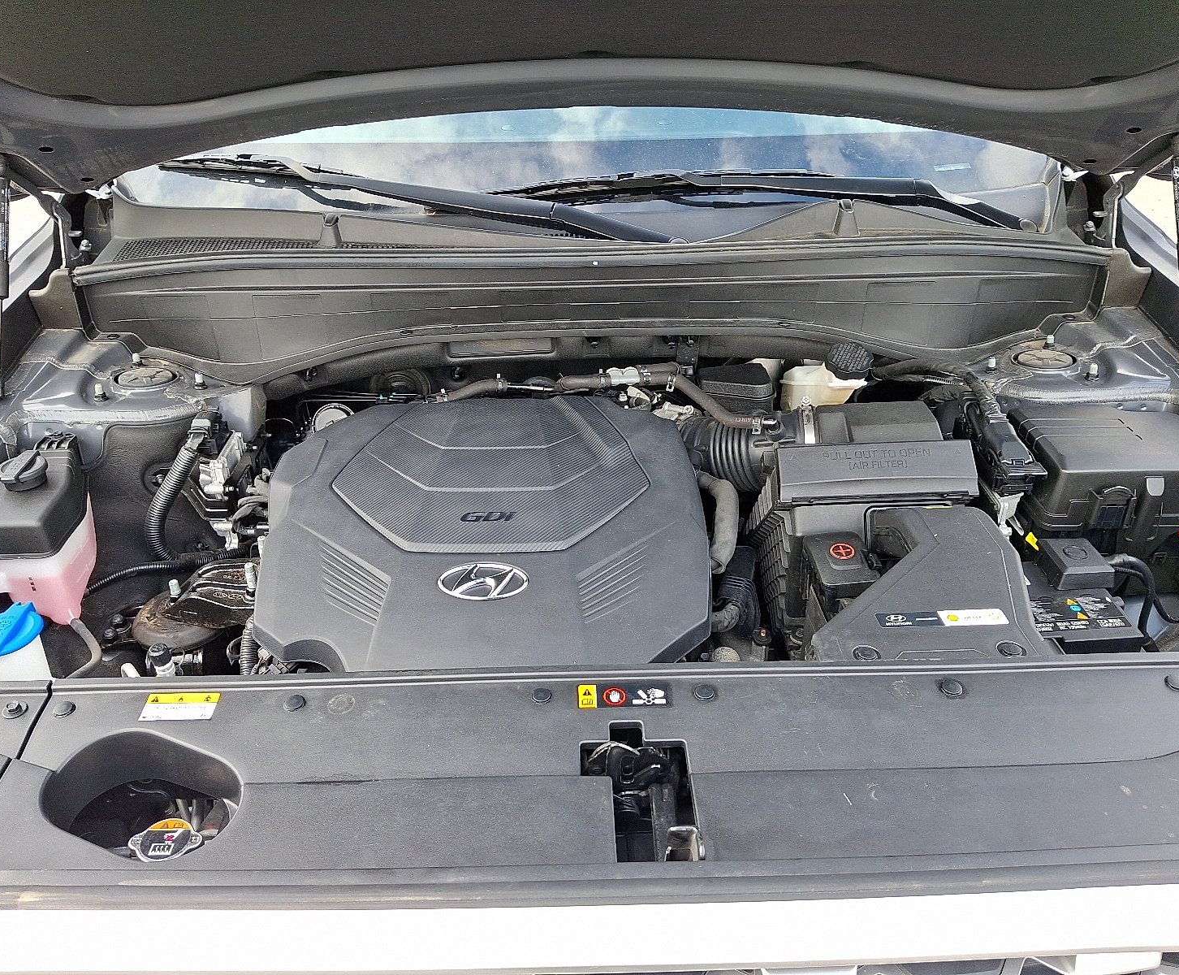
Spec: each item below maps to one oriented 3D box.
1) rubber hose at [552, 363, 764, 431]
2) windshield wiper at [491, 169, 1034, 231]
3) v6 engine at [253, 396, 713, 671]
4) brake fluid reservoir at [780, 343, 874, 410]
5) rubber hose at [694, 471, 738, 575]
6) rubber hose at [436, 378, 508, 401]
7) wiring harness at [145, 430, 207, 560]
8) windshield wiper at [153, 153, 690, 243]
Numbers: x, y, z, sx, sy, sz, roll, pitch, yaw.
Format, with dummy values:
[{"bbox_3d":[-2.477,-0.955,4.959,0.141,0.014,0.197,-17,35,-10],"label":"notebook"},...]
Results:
[{"bbox_3d":[0.088,-0.119,1.239,0.265,0.055,0.104,-1,33,0],"label":"rubber hose"},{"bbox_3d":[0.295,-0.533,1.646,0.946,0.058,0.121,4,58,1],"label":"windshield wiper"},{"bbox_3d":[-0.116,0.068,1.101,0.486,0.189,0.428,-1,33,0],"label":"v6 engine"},{"bbox_3d":[0.339,-0.147,1.341,0.124,0.117,0.092,-1,33,0],"label":"brake fluid reservoir"},{"bbox_3d":[0.150,0.039,1.106,0.048,0.061,0.133,-1,33,0],"label":"rubber hose"},{"bbox_3d":[-0.157,-0.131,1.258,0.094,0.029,0.033,-1,33,0],"label":"rubber hose"},{"bbox_3d":[-0.541,0.010,1.226,0.061,0.133,0.087,-1,33,0],"label":"wiring harness"},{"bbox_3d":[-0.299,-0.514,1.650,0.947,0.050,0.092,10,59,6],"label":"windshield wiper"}]

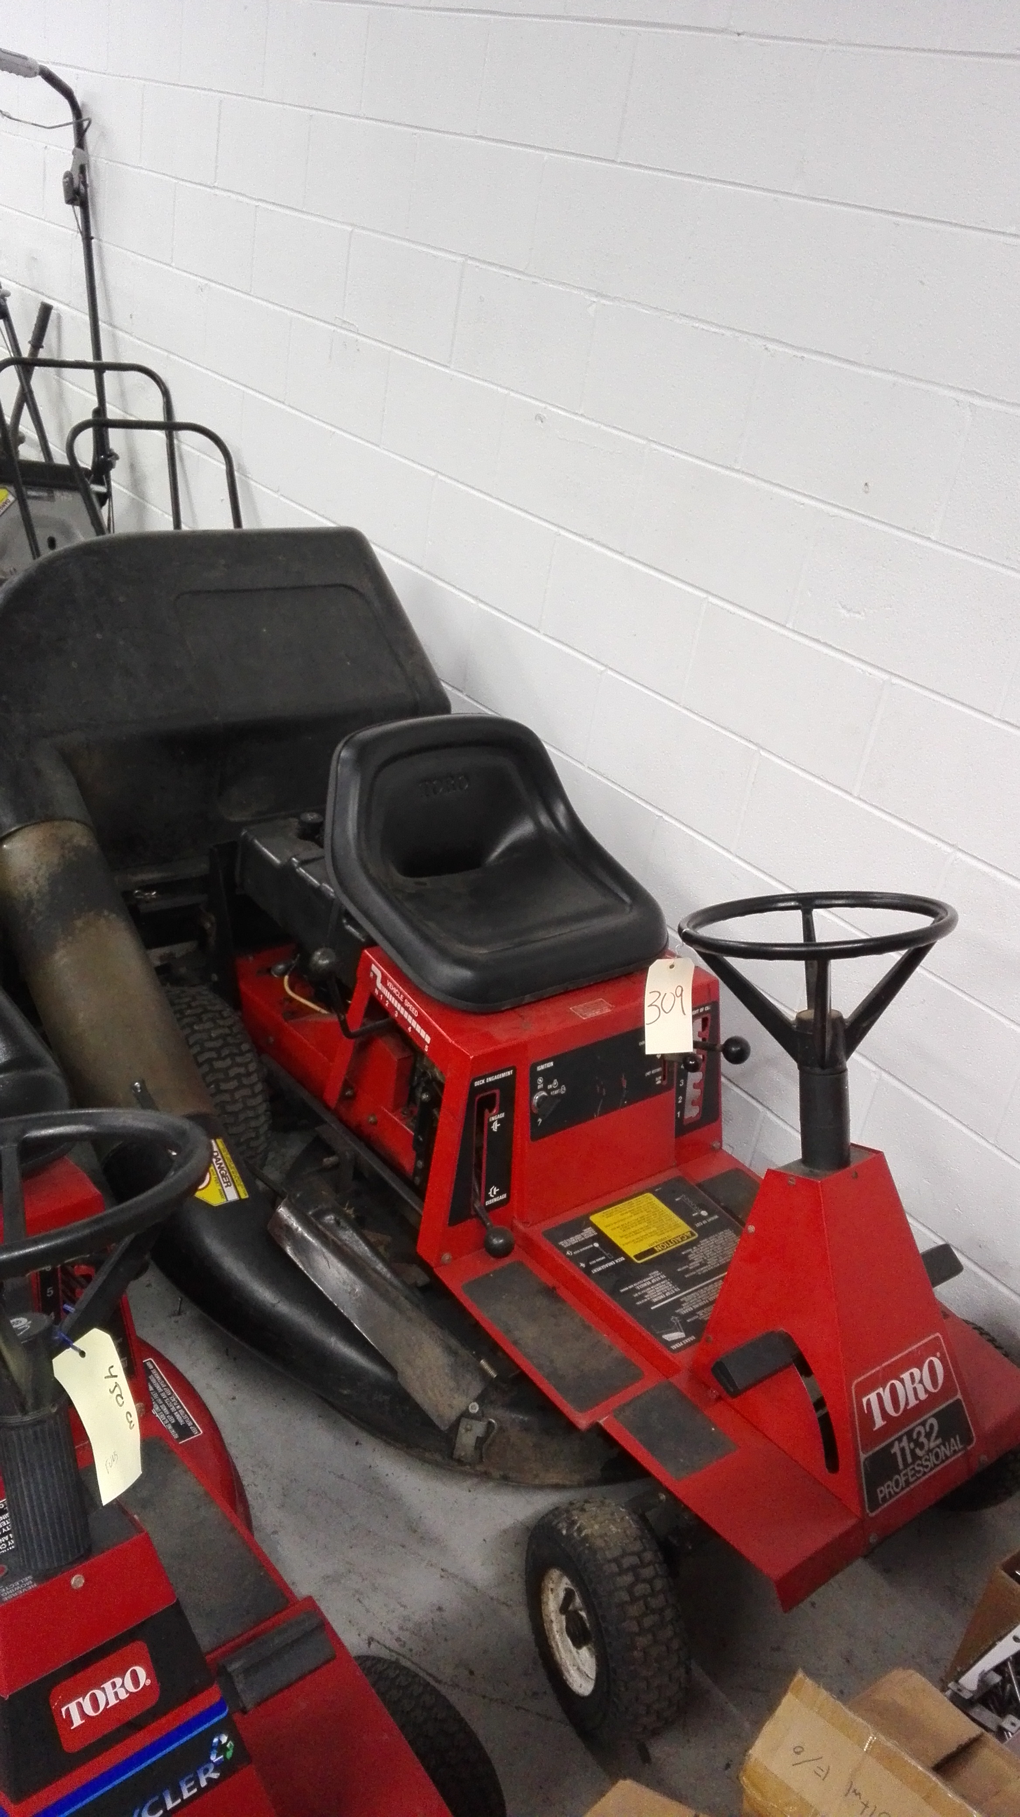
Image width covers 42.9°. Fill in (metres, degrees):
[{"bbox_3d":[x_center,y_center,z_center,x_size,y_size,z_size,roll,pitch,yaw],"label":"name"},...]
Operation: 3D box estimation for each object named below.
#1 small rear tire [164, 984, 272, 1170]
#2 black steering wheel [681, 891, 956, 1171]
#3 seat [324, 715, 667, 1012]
[{"bbox_3d":[-0.575,0.327,2.290,0.160,0.397,0.397,-13,37,-38],"label":"small rear tire"},{"bbox_3d":[0.399,0.169,1.671,0.340,0.326,0.340,-5,11,1],"label":"black steering wheel"},{"bbox_3d":[0.005,-0.094,2.071,0.454,0.290,0.462,-13,37,-38],"label":"seat"}]

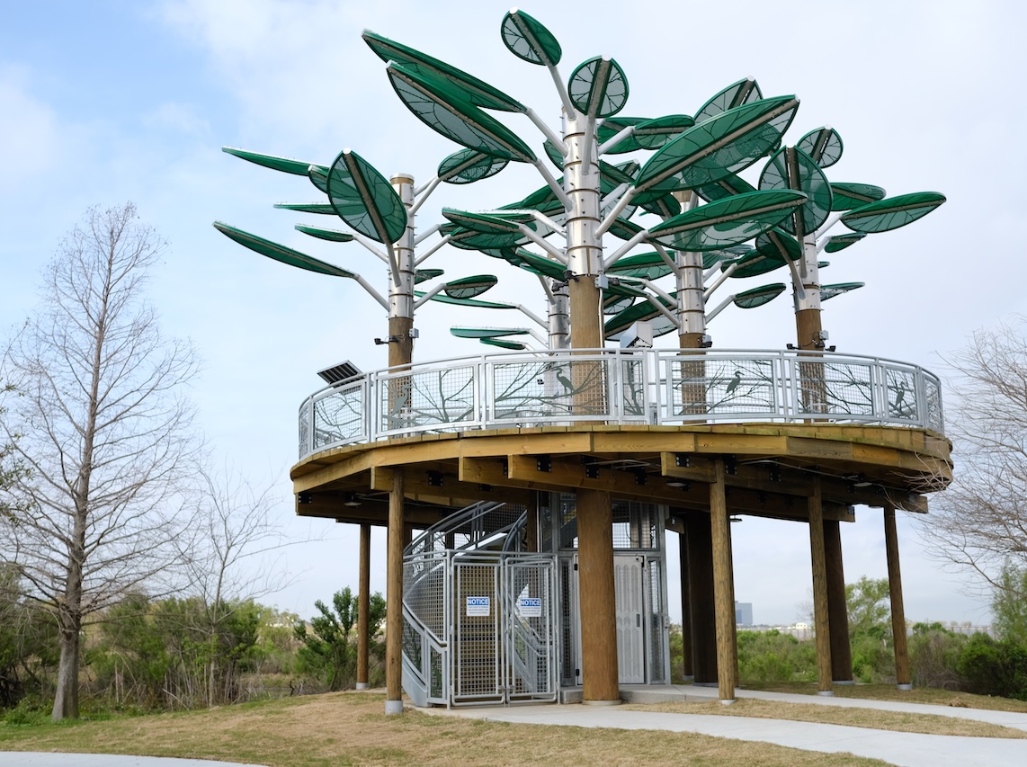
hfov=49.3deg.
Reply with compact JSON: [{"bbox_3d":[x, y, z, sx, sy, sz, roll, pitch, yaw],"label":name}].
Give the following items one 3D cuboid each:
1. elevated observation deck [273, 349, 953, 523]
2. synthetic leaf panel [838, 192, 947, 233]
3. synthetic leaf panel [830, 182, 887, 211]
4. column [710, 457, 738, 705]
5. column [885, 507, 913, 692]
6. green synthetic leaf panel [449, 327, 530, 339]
[{"bbox_3d":[1.845,1.473,20.598,11.600,1.930,11.600,-2,-12,5],"label":"elevated observation deck"},{"bbox_3d":[7.890,-3.551,22.989,2.768,0.200,1.220,-11,-26,-22],"label":"synthetic leaf panel"},{"bbox_3d":[7.087,-3.822,23.407,1.200,0.230,2.600,-30,-20,37],"label":"synthetic leaf panel"},{"bbox_3d":[2.843,2.670,15.275,0.220,3.254,0.220,-1,-12,0],"label":"column"},{"bbox_3d":[6.326,3.430,18.470,0.235,3.098,0.235,-5,-13,18],"label":"column"},{"bbox_3d":[-0.541,-1.104,24.935,1.200,0.230,2.647,-10,10,-41],"label":"green synthetic leaf panel"}]

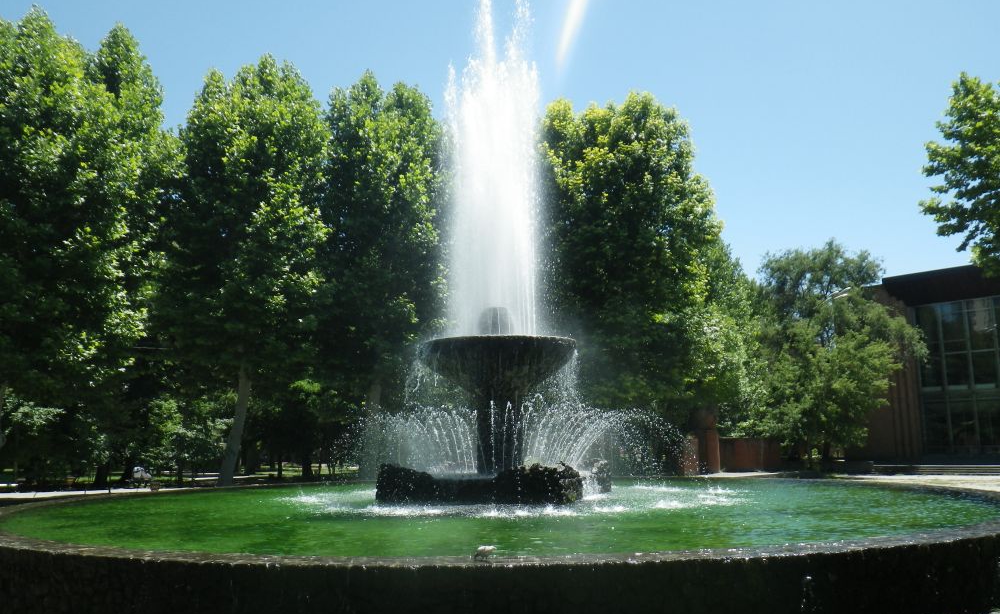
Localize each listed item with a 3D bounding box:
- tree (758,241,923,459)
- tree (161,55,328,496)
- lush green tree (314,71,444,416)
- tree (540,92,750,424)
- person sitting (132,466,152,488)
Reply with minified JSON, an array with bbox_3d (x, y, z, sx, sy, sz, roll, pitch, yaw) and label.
[{"bbox_3d":[17.522,2.673,42.660,9.000,12.100,8.500,-1,-10,0],"label":"tree"},{"bbox_3d":[-12.685,-2.178,41.025,8.200,22.000,8.200,-1,-10,0],"label":"tree"},{"bbox_3d":[-6.465,-2.054,44.003,7.400,22.570,7.400,-1,-10,0],"label":"lush green tree"},{"bbox_3d":[7.572,-1.567,45.751,10.300,21.790,10.000,-1,-10,0],"label":"tree"},{"bbox_3d":[-16.565,7.854,37.474,0.650,1.150,0.750,5,-11,-30],"label":"person sitting"}]

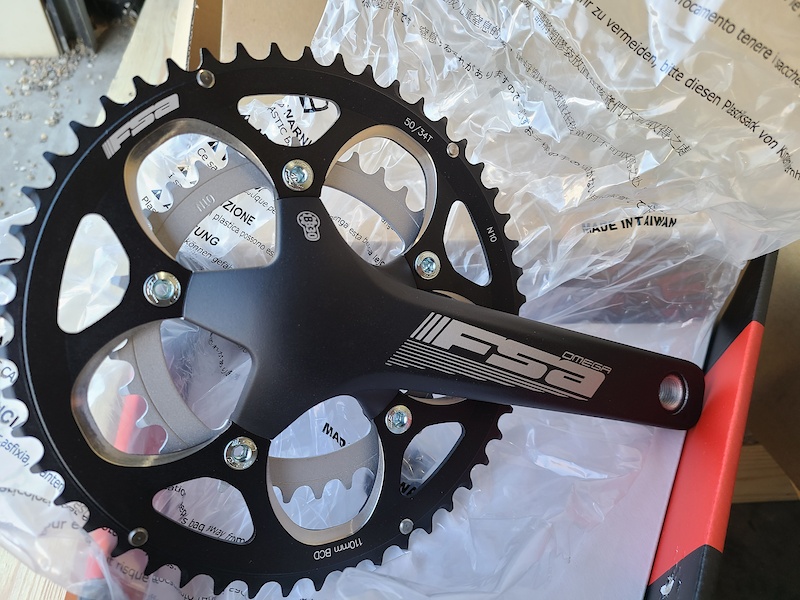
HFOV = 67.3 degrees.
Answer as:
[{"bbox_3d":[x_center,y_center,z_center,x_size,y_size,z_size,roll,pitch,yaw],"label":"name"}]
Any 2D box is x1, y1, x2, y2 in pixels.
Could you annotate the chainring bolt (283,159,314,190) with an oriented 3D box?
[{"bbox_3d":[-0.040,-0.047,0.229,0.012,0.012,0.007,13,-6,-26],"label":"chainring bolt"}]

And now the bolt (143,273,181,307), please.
[{"bbox_3d":[-0.083,-0.004,0.208,0.012,0.012,0.007,13,-6,-26],"label":"bolt"}]

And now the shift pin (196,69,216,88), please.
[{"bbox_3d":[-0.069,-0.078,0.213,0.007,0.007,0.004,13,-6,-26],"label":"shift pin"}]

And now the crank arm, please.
[{"bbox_3d":[0.065,0.030,0.267,0.173,0.037,0.018,13,-5,-22],"label":"crank arm"}]

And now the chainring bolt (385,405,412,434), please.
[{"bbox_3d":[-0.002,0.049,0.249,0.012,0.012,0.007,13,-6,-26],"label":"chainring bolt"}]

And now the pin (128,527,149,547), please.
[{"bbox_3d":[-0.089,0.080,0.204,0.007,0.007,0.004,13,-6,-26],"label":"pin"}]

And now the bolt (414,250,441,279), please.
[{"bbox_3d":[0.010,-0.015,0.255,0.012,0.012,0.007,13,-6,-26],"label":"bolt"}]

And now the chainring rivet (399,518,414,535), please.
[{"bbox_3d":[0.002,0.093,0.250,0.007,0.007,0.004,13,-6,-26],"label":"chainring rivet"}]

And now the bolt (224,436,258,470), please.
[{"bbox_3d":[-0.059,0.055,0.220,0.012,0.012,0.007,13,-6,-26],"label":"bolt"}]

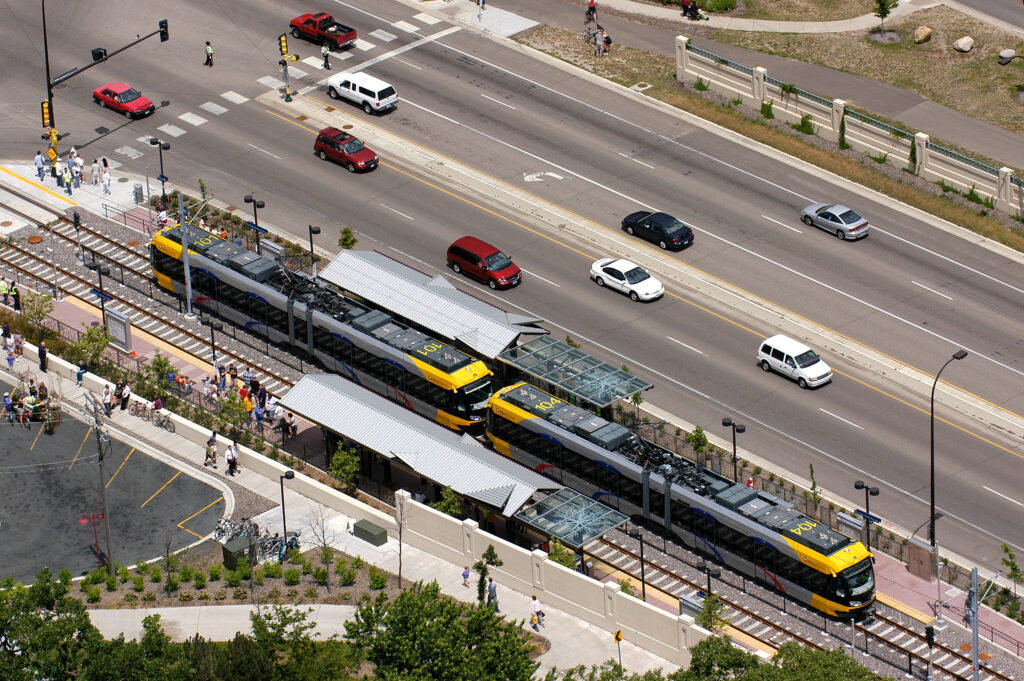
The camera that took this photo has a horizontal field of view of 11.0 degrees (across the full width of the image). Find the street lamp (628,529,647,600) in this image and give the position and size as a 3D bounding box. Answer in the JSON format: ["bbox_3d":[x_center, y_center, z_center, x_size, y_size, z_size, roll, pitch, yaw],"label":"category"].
[{"bbox_3d":[6.445,11.895,271.591,0.500,4.800,0.900,-26,36,-36],"label":"street lamp"}]

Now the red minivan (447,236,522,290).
[{"bbox_3d":[-1.468,-4.462,305.843,1.970,1.750,5.040,-25,36,-36],"label":"red minivan"}]

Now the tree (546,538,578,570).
[{"bbox_3d":[2.729,12.155,284.387,1.750,3.800,1.750,-2,30,1],"label":"tree"}]

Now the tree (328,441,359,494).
[{"bbox_3d":[-8.882,6.738,284.935,1.750,2.950,1.750,-2,28,1],"label":"tree"}]

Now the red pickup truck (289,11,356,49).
[{"bbox_3d":[-11.809,-19.745,336.171,4.750,1.650,1.780,23,38,39],"label":"red pickup truck"}]

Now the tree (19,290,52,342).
[{"bbox_3d":[-27.835,-1.420,311.446,1.900,3.400,1.900,-2,30,1],"label":"tree"}]

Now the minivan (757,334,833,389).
[{"bbox_3d":[16.209,1.202,304.636,1.830,1.690,4.550,-27,37,-36],"label":"minivan"}]

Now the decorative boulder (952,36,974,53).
[{"bbox_3d":[27.764,-18.202,326.813,1.350,0.750,1.000,-3,28,0],"label":"decorative boulder"}]

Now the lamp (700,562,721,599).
[{"bbox_3d":[9.891,13.351,264.473,0.480,4.400,1.700,-25,35,-35],"label":"lamp"}]

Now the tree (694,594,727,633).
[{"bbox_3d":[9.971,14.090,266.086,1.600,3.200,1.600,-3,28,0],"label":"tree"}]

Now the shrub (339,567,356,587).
[{"bbox_3d":[-8.509,12.140,273.449,0.850,0.680,0.850,-2,27,1],"label":"shrub"}]

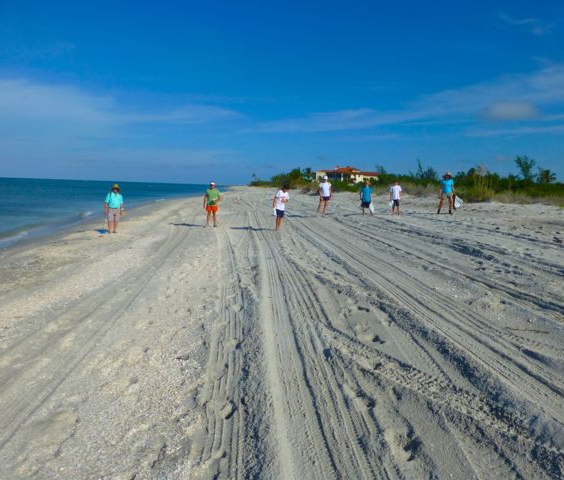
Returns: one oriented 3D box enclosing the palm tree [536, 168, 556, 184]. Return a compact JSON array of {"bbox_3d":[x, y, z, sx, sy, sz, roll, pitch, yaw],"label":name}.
[{"bbox_3d":[36.889,-7.940,62.245,2.800,4.134,2.800,2,7,0],"label":"palm tree"}]

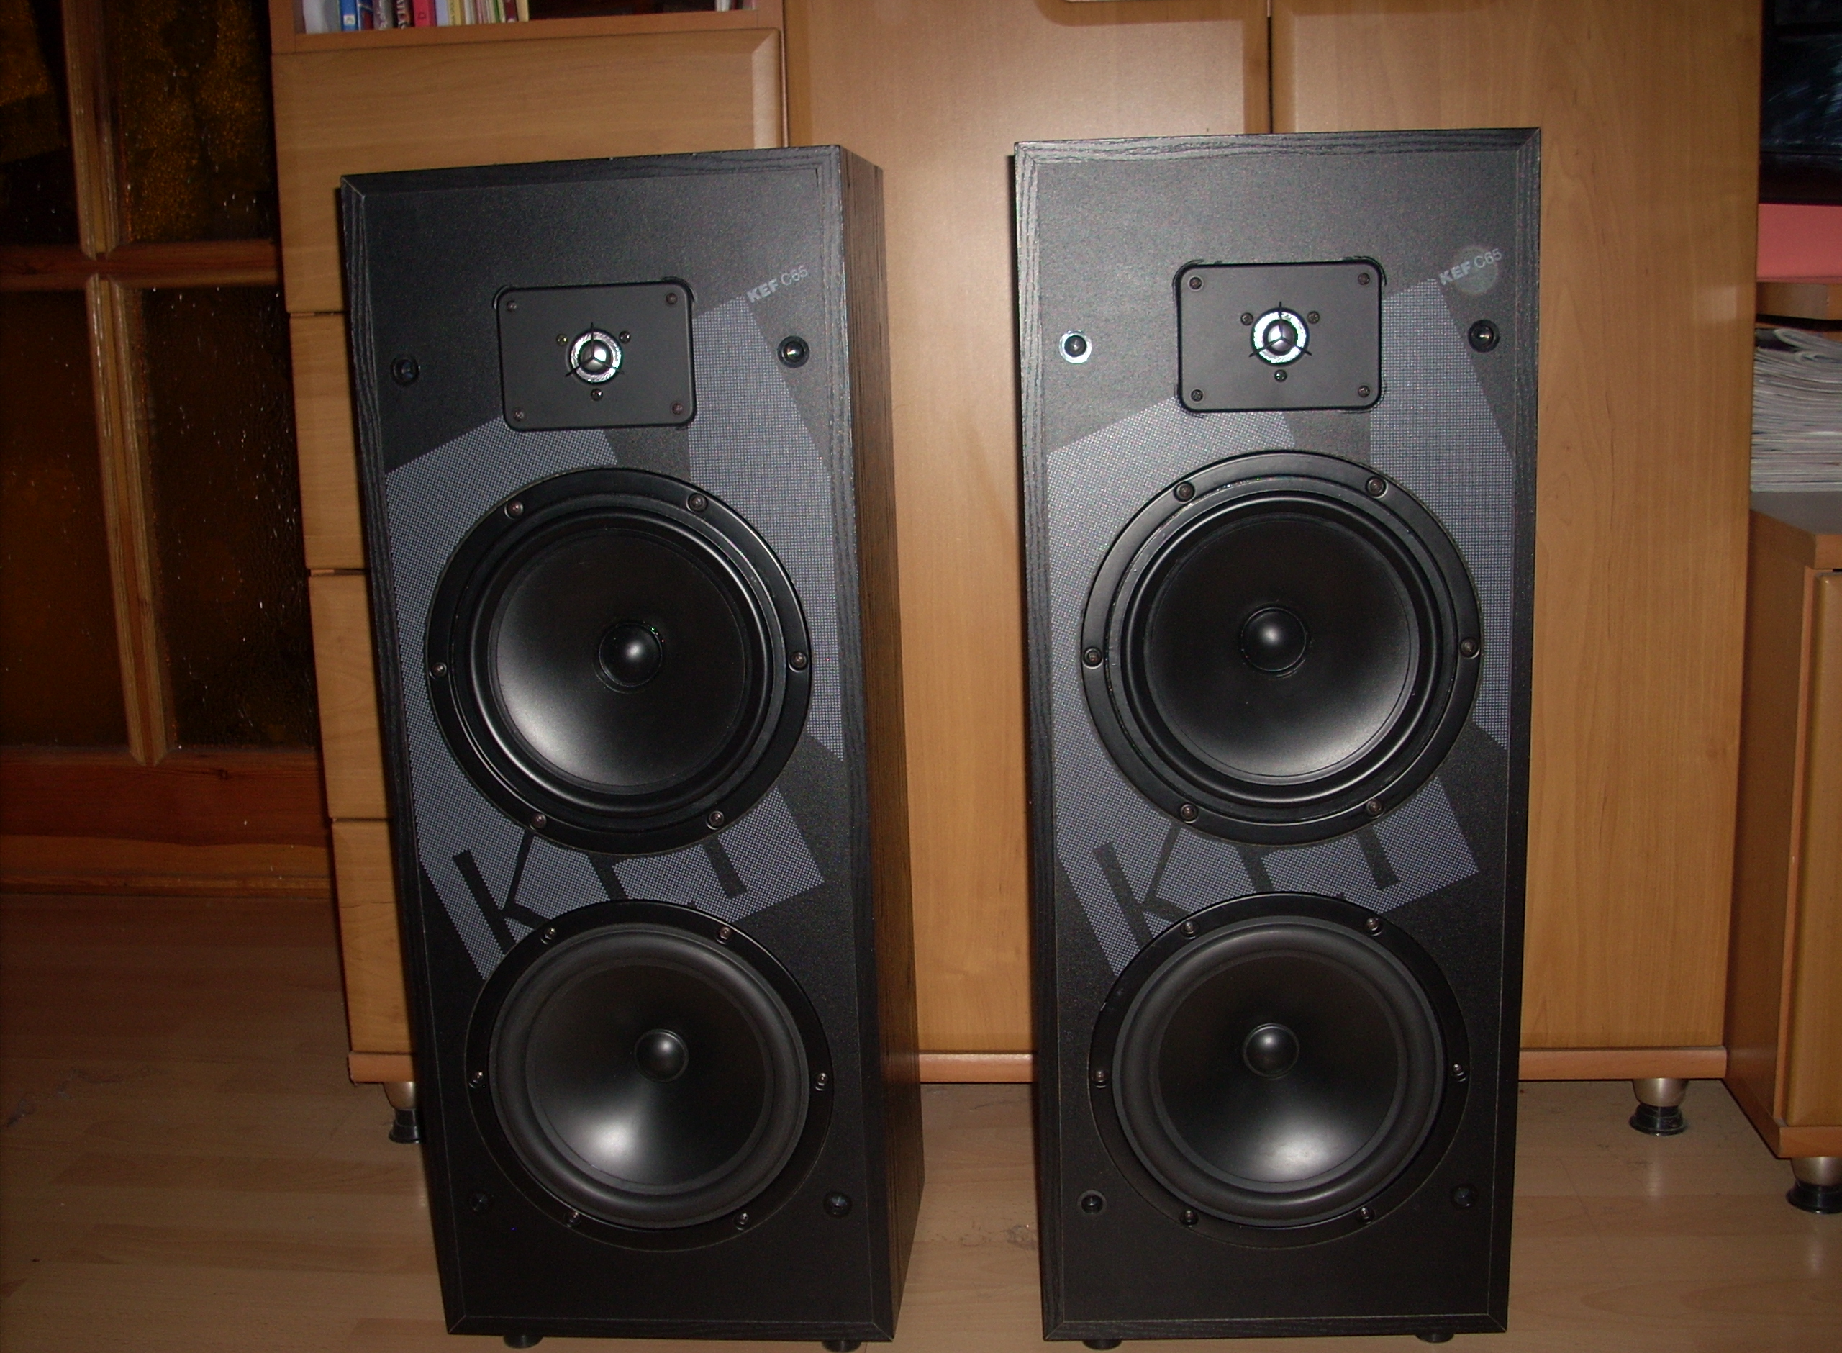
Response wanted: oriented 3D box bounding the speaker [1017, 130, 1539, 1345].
[{"bbox_3d":[0.209,0.040,1.215,0.280,0.716,0.226,-1,11,4],"label":"speaker"}]

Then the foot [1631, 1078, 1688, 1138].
[{"bbox_3d":[0.563,0.315,1.465,0.044,0.055,0.044,-1,11,4],"label":"foot"}]

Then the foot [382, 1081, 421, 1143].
[{"bbox_3d":[-0.405,0.336,1.539,0.044,0.055,0.044,-1,11,4],"label":"foot"}]

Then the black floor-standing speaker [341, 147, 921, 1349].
[{"bbox_3d":[-0.160,0.048,1.240,0.280,0.716,0.226,-1,11,5],"label":"black floor-standing speaker"}]

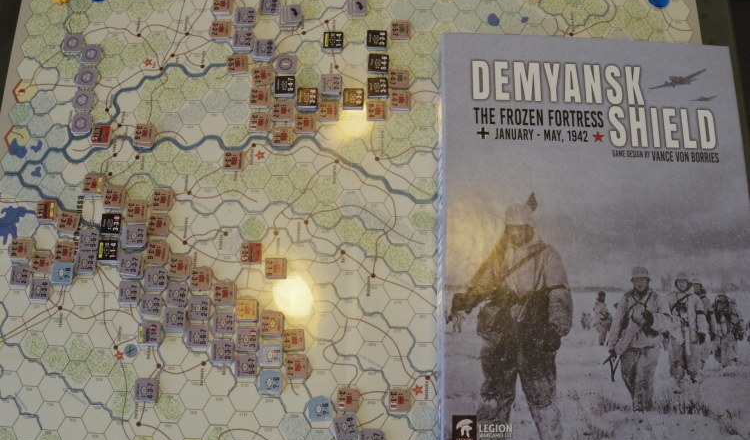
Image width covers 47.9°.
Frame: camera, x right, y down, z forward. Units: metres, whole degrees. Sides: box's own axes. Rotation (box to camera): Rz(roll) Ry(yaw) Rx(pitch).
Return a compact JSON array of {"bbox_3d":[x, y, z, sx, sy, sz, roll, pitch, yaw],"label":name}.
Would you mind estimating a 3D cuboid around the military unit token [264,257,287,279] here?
[{"bbox_3d":[-0.069,0.034,0.591,0.015,0.002,0.015,1,73,1],"label":"military unit token"}]

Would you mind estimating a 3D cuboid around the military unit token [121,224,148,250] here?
[{"bbox_3d":[-0.170,0.013,0.601,0.018,0.006,0.017,1,73,0],"label":"military unit token"}]

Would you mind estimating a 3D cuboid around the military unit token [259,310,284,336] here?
[{"bbox_3d":[-0.073,0.073,0.600,0.015,0.003,0.015,3,73,2],"label":"military unit token"}]

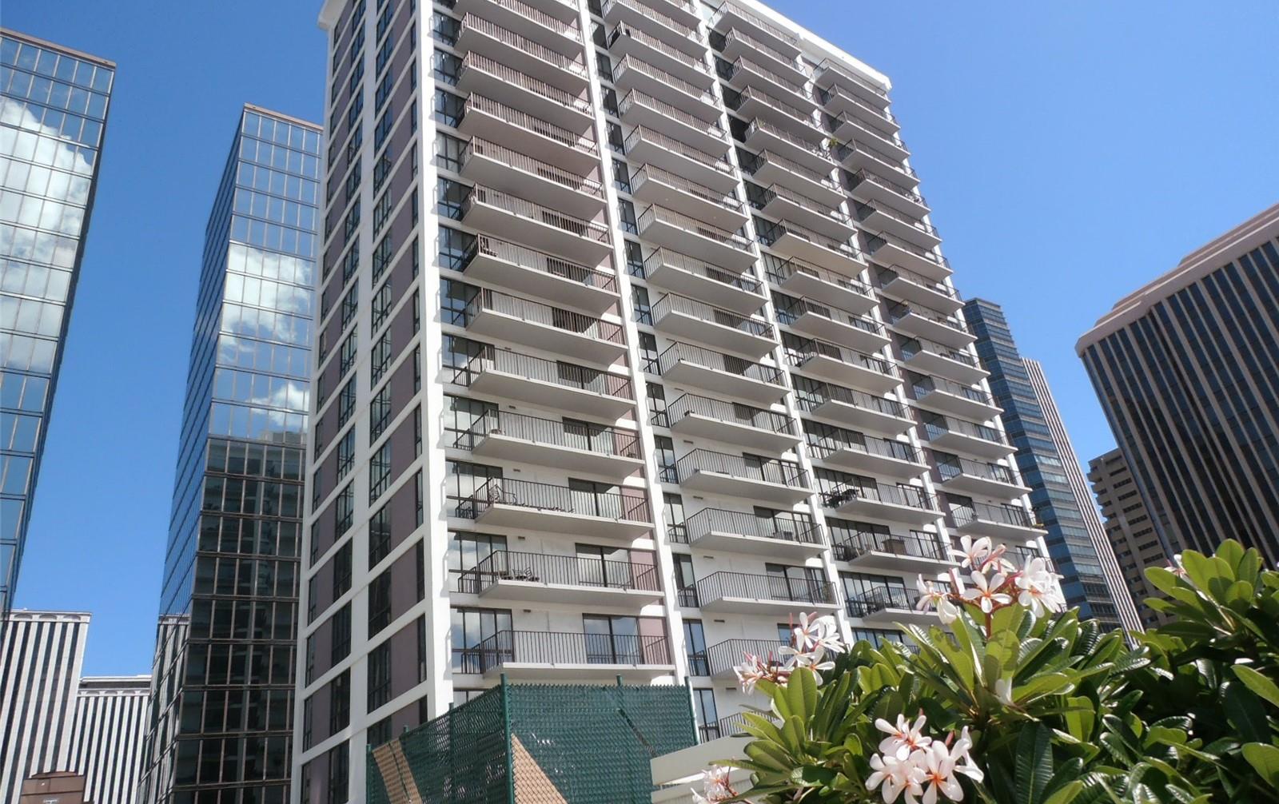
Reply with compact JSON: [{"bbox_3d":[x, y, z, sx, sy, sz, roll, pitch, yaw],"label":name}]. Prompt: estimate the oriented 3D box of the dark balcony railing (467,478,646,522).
[{"bbox_3d":[-2.769,4.065,33.477,6.736,1.059,1.572,12,-34,-34],"label":"dark balcony railing"}]

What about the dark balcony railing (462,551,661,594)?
[{"bbox_3d":[-2.421,6.523,32.465,6.815,1.040,1.412,12,-34,-34],"label":"dark balcony railing"}]

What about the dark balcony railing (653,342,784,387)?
[{"bbox_3d":[4.186,-1.360,42.718,6.761,1.058,1.395,12,-34,-34],"label":"dark balcony railing"}]

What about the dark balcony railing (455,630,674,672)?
[{"bbox_3d":[-1.996,8.702,30.507,6.727,1.048,1.354,12,-34,-34],"label":"dark balcony railing"}]

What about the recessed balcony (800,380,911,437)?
[{"bbox_3d":[12.062,0.437,47.612,6.829,1.191,1.408,12,-34,-34],"label":"recessed balcony"}]

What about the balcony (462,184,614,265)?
[{"bbox_3d":[-4.513,-7.820,39.806,6.958,1.205,1.611,12,-34,-34],"label":"balcony"}]

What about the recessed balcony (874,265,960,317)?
[{"bbox_3d":[18.532,-7.266,58.070,6.751,1.191,1.408,12,-34,-34],"label":"recessed balcony"}]

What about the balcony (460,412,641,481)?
[{"bbox_3d":[-3.056,1.702,34.630,6.926,1.185,1.434,12,-34,-34],"label":"balcony"}]

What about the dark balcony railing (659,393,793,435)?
[{"bbox_3d":[4.536,1.024,41.455,6.761,1.058,1.395,12,-34,-34],"label":"dark balcony railing"}]

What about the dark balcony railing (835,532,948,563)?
[{"bbox_3d":[13.348,7.663,44.829,6.799,1.040,1.412,12,-34,-34],"label":"dark balcony railing"}]

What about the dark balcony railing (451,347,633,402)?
[{"bbox_3d":[-3.463,-0.738,36.271,6.918,1.086,1.430,12,-34,-34],"label":"dark balcony railing"}]

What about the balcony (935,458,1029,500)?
[{"bbox_3d":[20.515,4.584,52.478,6.872,1.185,1.434,12,-34,-34],"label":"balcony"}]

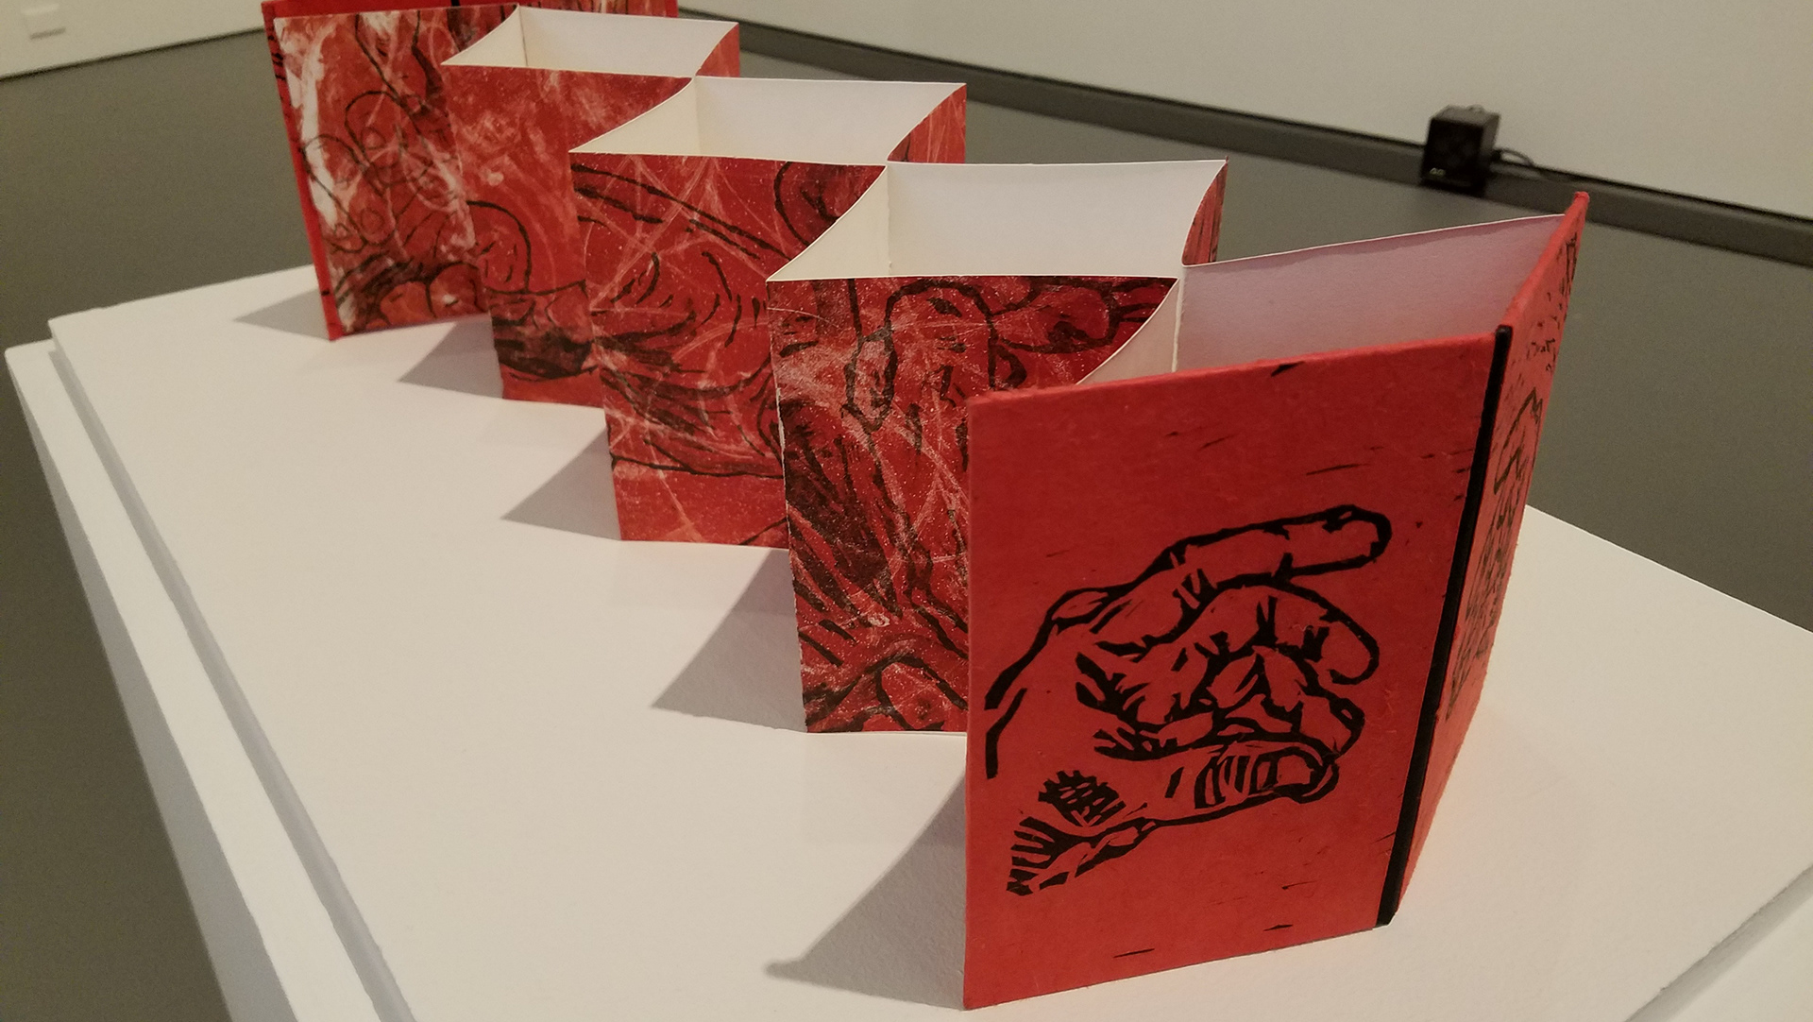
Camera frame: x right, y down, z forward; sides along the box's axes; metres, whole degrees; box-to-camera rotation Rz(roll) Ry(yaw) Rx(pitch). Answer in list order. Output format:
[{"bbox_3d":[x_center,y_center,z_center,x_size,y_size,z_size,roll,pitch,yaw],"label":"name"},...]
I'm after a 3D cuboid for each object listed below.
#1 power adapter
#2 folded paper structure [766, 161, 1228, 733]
[{"bbox_3d":[1.457,-0.949,3.578,0.136,0.167,0.132,24,38,35],"label":"power adapter"},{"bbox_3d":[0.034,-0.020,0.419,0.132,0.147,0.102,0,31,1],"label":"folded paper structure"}]

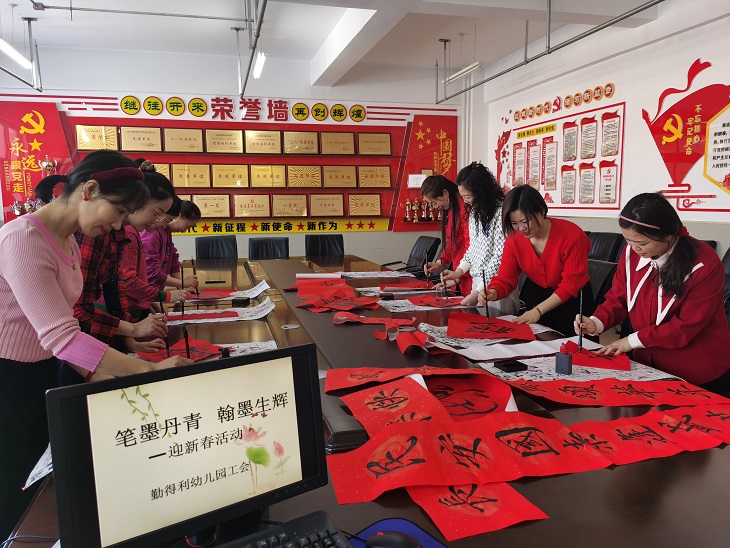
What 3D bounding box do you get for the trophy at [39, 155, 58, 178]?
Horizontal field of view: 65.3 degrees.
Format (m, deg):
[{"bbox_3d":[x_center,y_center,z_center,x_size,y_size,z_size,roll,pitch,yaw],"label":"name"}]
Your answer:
[{"bbox_3d":[-4.732,-1.552,8.547,0.270,0.460,0.170,-2,7,-14],"label":"trophy"}]

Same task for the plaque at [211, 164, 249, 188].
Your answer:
[{"bbox_3d":[-2.089,-1.512,8.853,0.565,0.360,0.030,-2,8,-14],"label":"plaque"}]

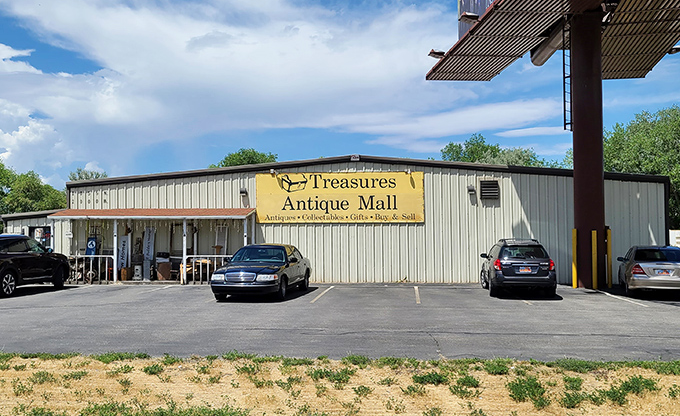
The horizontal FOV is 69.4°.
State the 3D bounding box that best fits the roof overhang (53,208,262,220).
[{"bbox_3d":[-6.612,0.221,17.419,7.113,0.391,1.220,0,-3,3],"label":"roof overhang"}]

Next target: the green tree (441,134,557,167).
[{"bbox_3d":[13.811,-1.308,42.754,10.000,10.267,9.000,0,-3,3],"label":"green tree"}]

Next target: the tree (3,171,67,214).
[{"bbox_3d":[-22.928,0.507,36.847,5.800,6.371,5.800,0,-3,3],"label":"tree"}]

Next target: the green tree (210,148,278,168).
[{"bbox_3d":[-8.343,-0.649,42.781,7.200,9.132,7.000,0,-3,3],"label":"green tree"}]

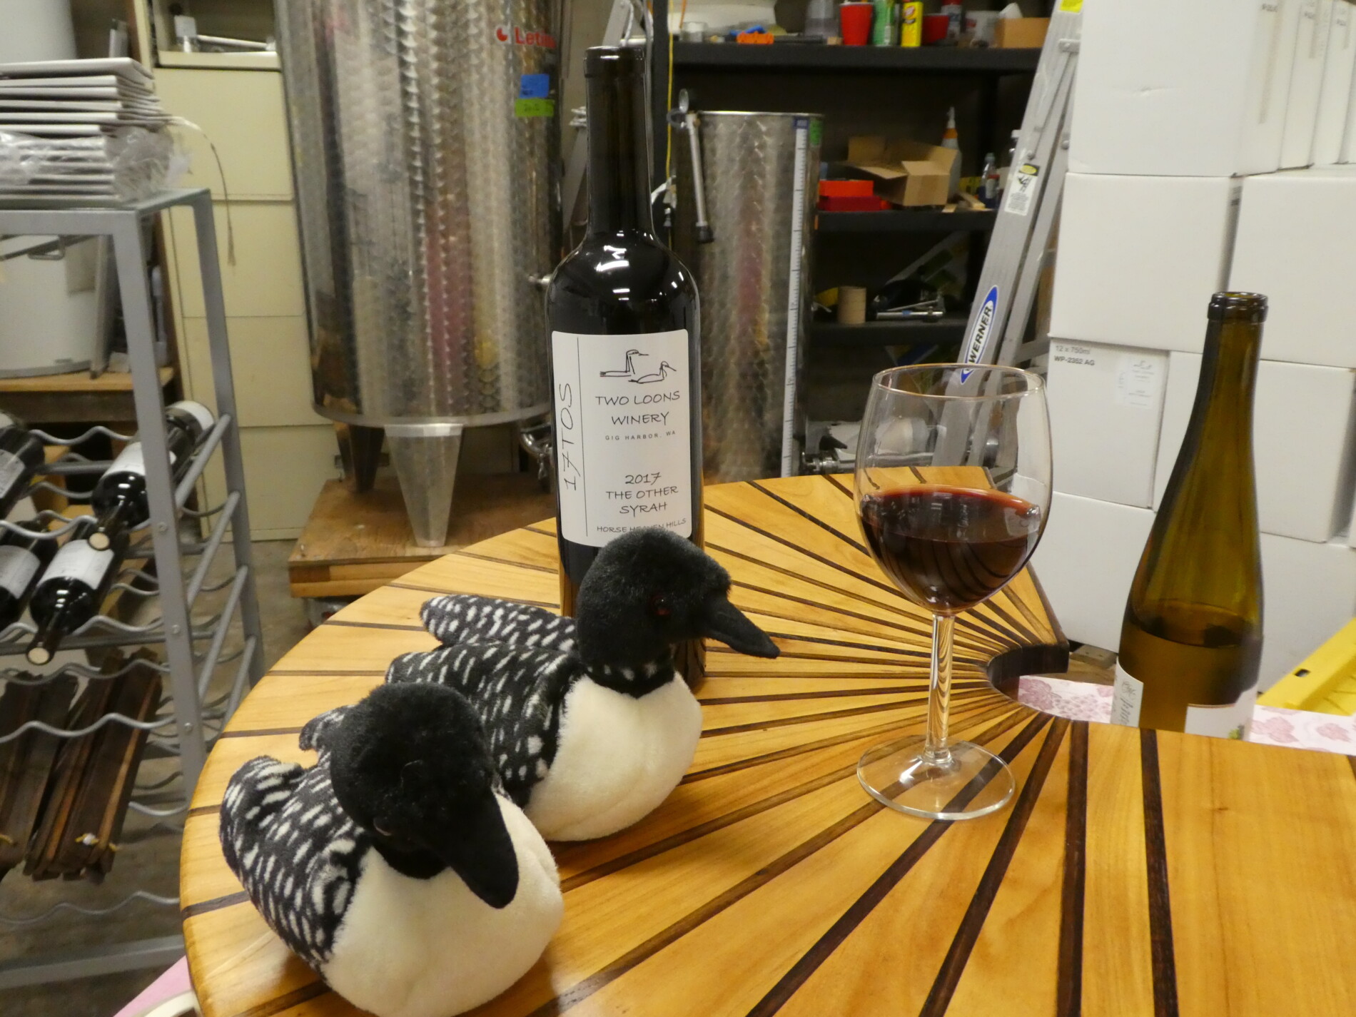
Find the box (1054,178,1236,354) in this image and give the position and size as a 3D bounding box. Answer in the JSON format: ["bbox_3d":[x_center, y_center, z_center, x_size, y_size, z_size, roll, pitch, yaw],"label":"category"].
[{"bbox_3d":[0.993,-0.522,2.285,0.310,0.336,0.244,14,24,39],"label":"box"}]

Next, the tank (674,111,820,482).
[{"bbox_3d":[0.169,-0.465,2.888,0.364,1.080,0.364,1,18,0],"label":"tank"}]

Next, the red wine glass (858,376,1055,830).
[{"bbox_3d":[0.121,0.037,0.497,0.086,0.193,0.086,-1,18,0],"label":"red wine glass"}]

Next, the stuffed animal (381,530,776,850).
[{"bbox_3d":[-0.062,0.065,0.510,0.198,0.137,0.096,13,23,36],"label":"stuffed animal"}]

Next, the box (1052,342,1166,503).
[{"bbox_3d":[0.996,-0.217,2.434,0.244,0.336,0.310,14,24,39],"label":"box"}]

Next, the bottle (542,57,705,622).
[{"bbox_3d":[-0.025,-0.048,0.544,0.074,0.331,0.074,1,18,7],"label":"bottle"}]

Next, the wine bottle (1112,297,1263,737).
[{"bbox_3d":[0.307,0.037,0.645,0.078,0.322,0.078,-14,22,-35],"label":"wine bottle"}]

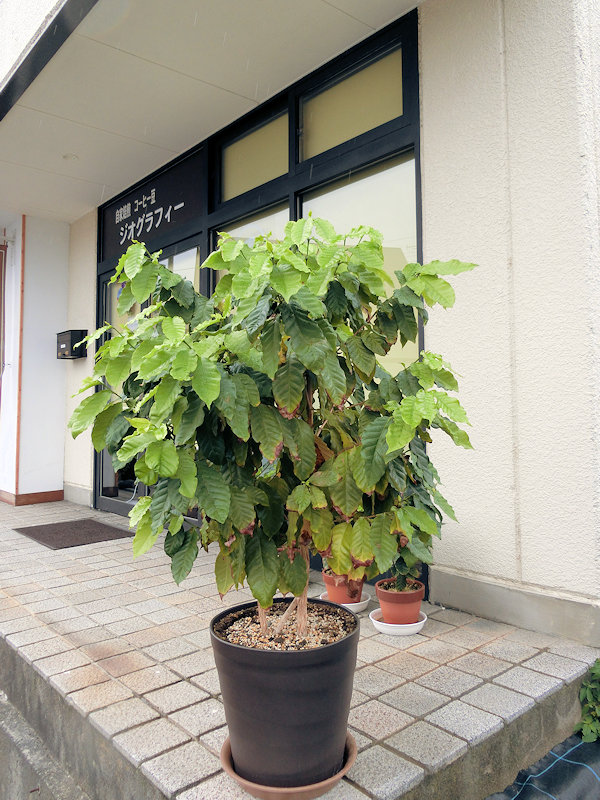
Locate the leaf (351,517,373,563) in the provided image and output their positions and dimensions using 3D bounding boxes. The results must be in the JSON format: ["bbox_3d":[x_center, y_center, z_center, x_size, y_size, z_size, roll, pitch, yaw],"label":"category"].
[{"bbox_3d":[0.116,0.267,1.090,0.040,0.098,0.020,2,-29,2],"label":"leaf"}]

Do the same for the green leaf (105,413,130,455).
[{"bbox_3d":[-0.363,0.065,1.160,0.049,0.096,0.022,14,-24,8],"label":"green leaf"}]

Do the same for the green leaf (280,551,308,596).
[{"bbox_3d":[-0.010,0.333,1.120,0.052,0.095,0.025,-4,-12,-1],"label":"green leaf"}]

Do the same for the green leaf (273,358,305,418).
[{"bbox_3d":[-0.020,-0.026,1.090,0.060,0.123,0.025,0,-9,0],"label":"green leaf"}]

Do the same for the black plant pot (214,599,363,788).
[{"bbox_3d":[-0.029,0.668,1.322,0.345,0.318,0.345,0,-2,0],"label":"black plant pot"}]

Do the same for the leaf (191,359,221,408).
[{"bbox_3d":[-0.172,-0.031,1.060,0.051,0.093,0.028,-6,-12,-9],"label":"leaf"}]

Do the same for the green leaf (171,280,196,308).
[{"bbox_3d":[-0.237,-0.220,1.205,0.055,0.072,0.025,-14,-25,4],"label":"green leaf"}]

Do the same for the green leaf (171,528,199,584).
[{"bbox_3d":[-0.223,0.307,1.130,0.049,0.111,0.022,10,-11,18],"label":"green leaf"}]

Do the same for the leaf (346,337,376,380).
[{"bbox_3d":[0.125,-0.086,1.180,0.047,0.096,0.026,-27,-11,7],"label":"leaf"}]

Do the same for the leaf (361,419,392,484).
[{"bbox_3d":[0.155,0.102,1.140,0.053,0.139,0.032,15,-13,24],"label":"leaf"}]

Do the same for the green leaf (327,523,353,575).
[{"bbox_3d":[0.079,0.280,1.090,0.043,0.102,0.022,12,-25,7],"label":"green leaf"}]

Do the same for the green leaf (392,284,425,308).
[{"bbox_3d":[0.248,-0.228,1.285,0.062,0.020,0.102,-8,44,-16],"label":"green leaf"}]

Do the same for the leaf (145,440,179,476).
[{"bbox_3d":[-0.271,0.115,1.135,0.066,0.097,0.030,-12,-46,0],"label":"leaf"}]

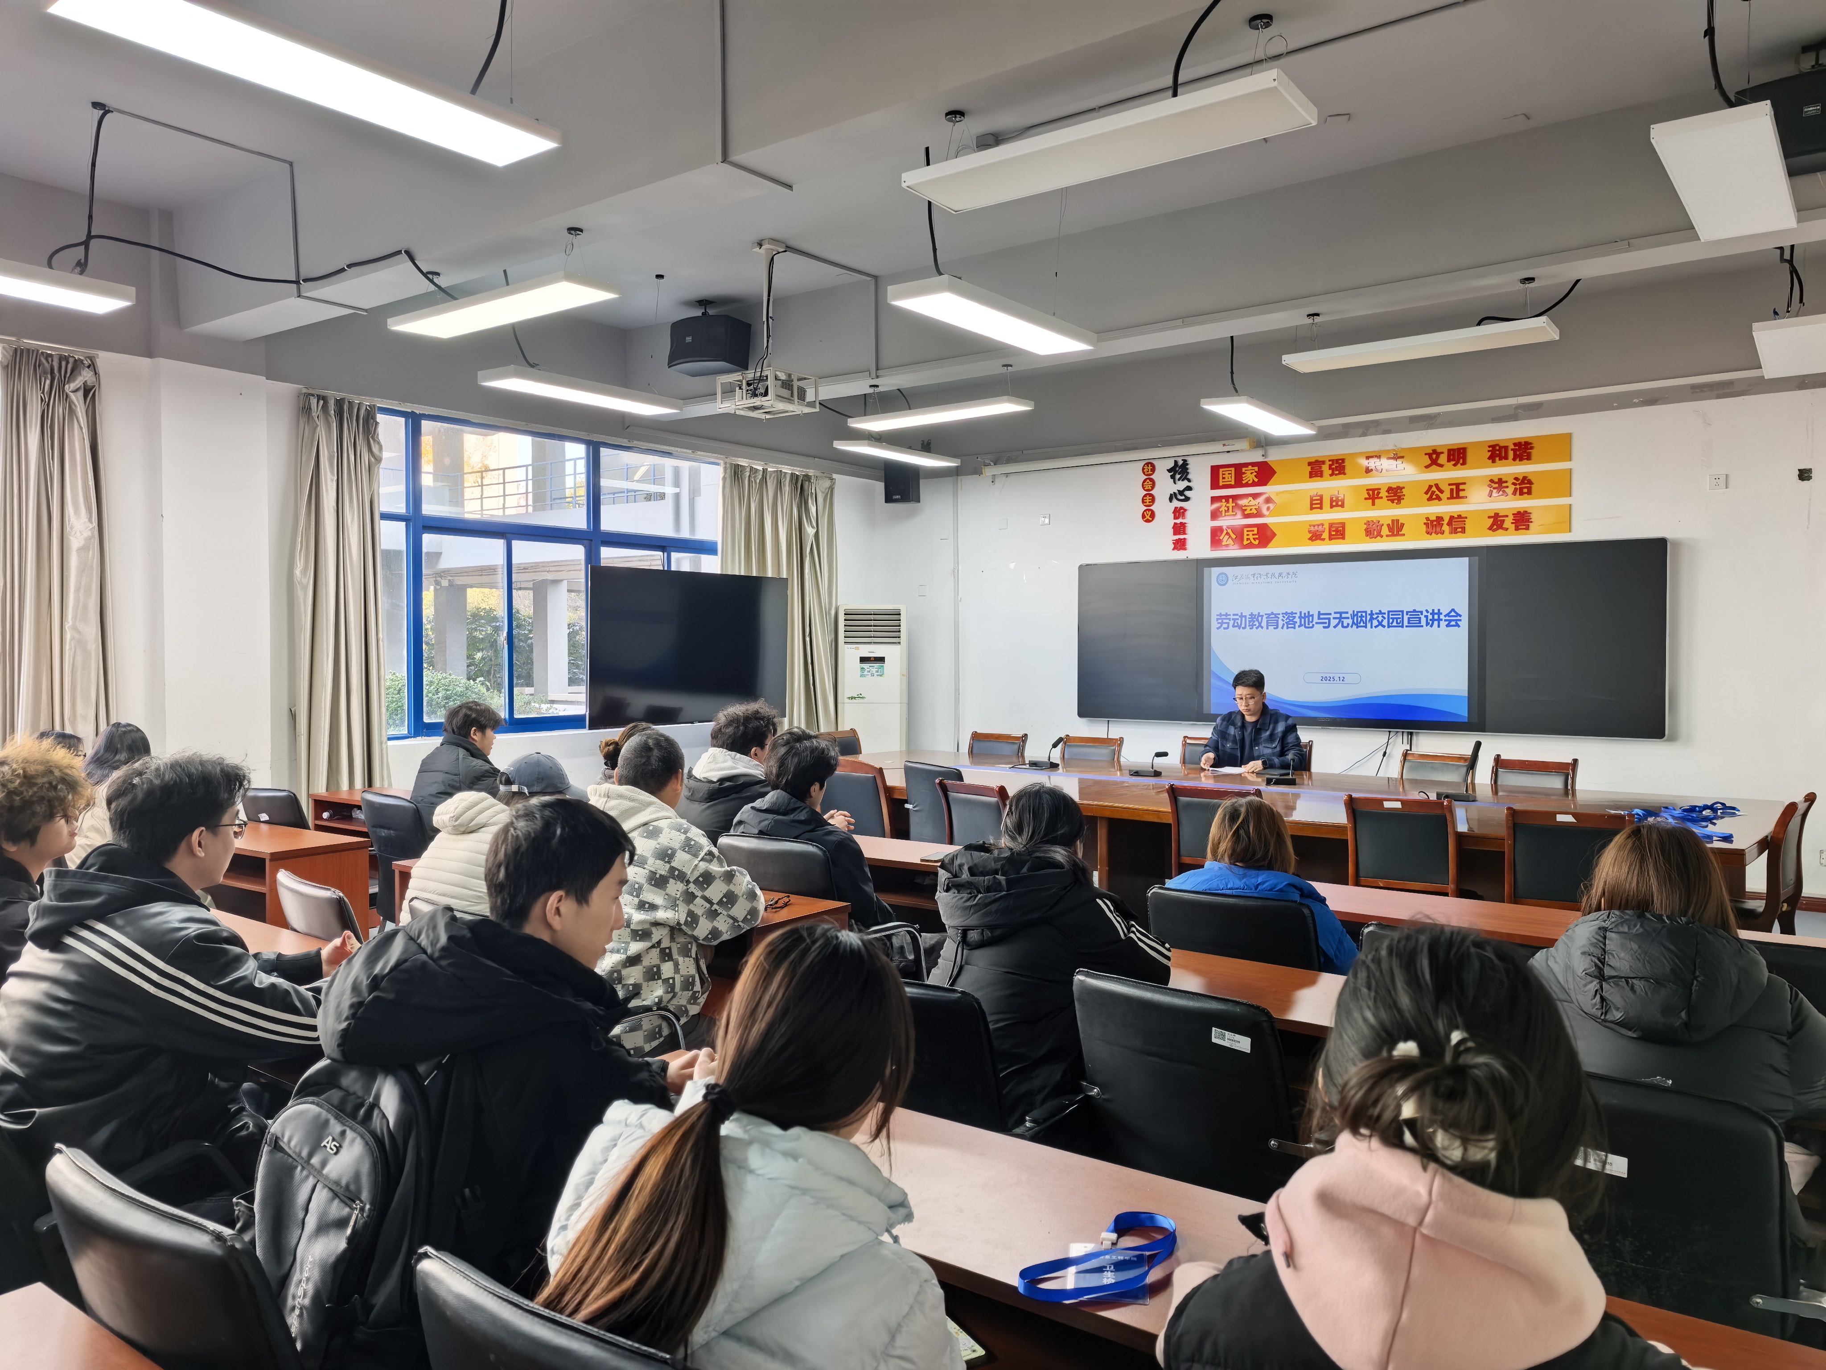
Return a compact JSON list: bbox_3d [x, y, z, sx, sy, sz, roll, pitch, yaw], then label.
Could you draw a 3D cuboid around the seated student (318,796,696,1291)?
[{"bbox_3d":[-0.489,0.825,1.939,0.800,1.300,0.580,-2,2,-44],"label":"seated student"}]

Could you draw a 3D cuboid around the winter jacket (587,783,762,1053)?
[{"bbox_3d":[-0.618,0.589,3.209,0.530,0.690,0.500,1,2,39],"label":"winter jacket"}]

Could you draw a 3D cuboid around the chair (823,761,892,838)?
[{"bbox_3d":[-0.145,0.845,6.583,0.480,0.920,0.570,1,2,41],"label":"chair"}]

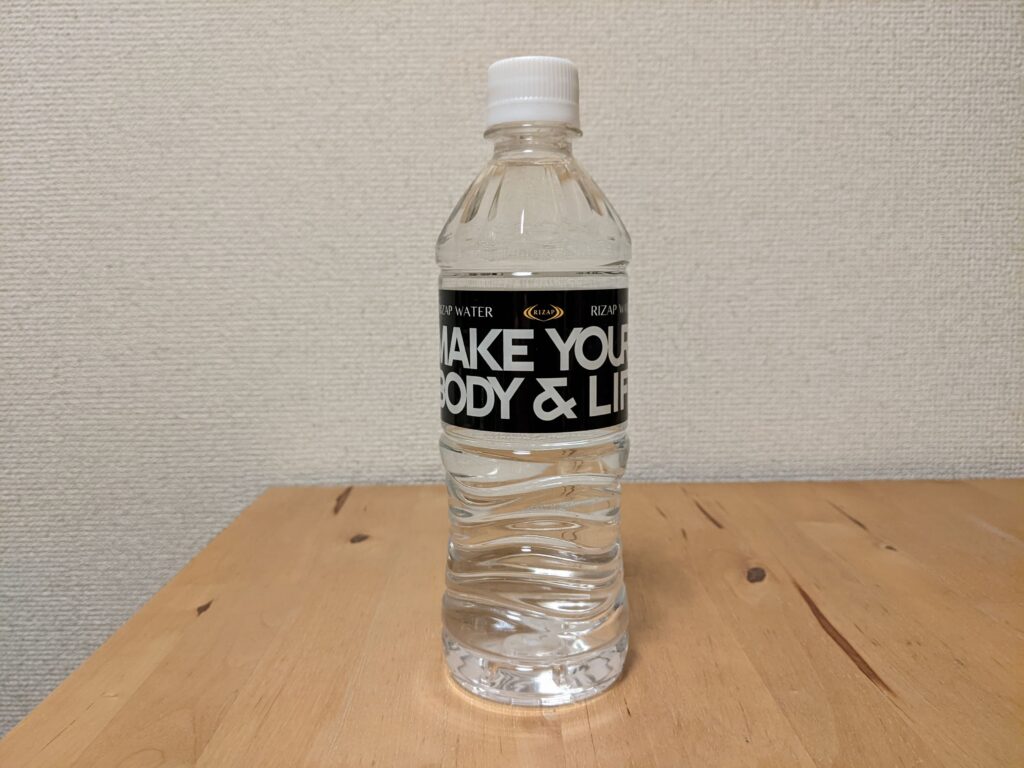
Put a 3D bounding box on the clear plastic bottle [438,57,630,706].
[{"bbox_3d":[0.008,-0.001,0.278,0.066,0.210,0.066,-1,8,-4],"label":"clear plastic bottle"}]

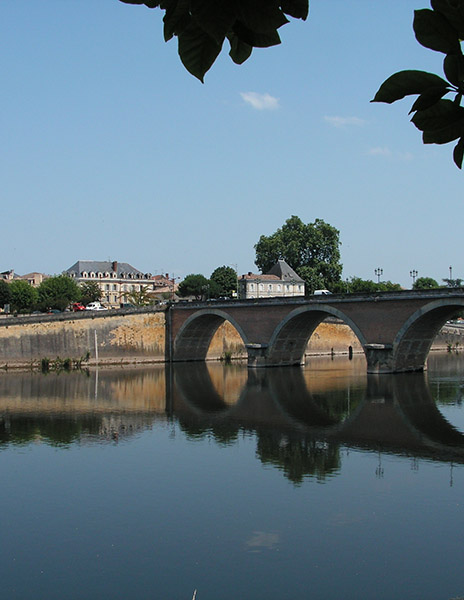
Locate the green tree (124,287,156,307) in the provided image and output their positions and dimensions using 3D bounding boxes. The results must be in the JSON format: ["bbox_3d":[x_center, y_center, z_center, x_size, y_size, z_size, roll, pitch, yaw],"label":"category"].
[{"bbox_3d":[-23.090,-0.690,210.000,8.580,5.430,7.500,0,-2,0],"label":"green tree"}]

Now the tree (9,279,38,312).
[{"bbox_3d":[-47.480,-0.910,189.000,6.990,7.890,6.800,0,-1,0],"label":"tree"}]

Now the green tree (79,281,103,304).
[{"bbox_3d":[-34.460,-1.280,203.000,5.730,6.710,5.800,0,-2,0],"label":"green tree"}]

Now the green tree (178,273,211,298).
[{"bbox_3d":[-9.960,-3.050,221.000,8.500,7.970,8.000,0,-2,0],"label":"green tree"}]

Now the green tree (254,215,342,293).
[{"bbox_3d":[21.180,-12.770,264.000,27.760,28.400,26.000,0,-2,0],"label":"green tree"}]

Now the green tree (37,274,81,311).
[{"bbox_3d":[-39.620,-1.540,190.000,9.950,8.480,9.200,0,-1,0],"label":"green tree"}]

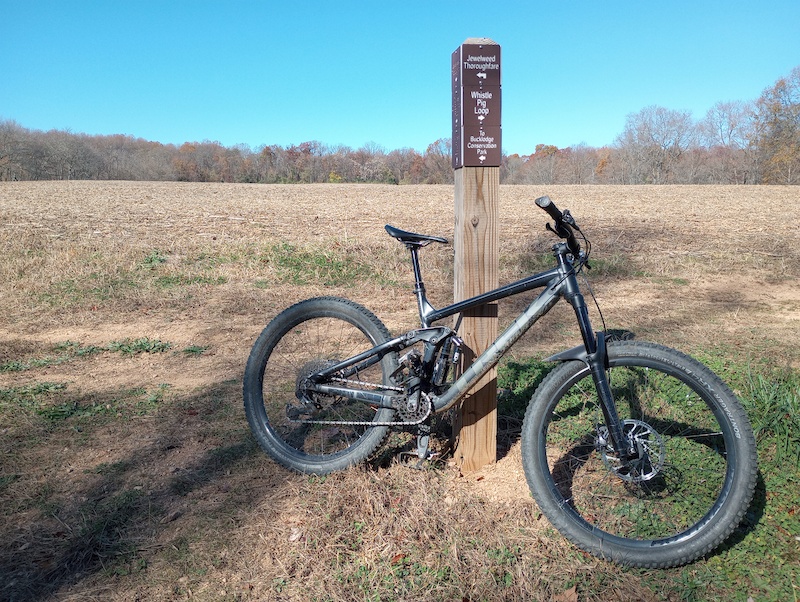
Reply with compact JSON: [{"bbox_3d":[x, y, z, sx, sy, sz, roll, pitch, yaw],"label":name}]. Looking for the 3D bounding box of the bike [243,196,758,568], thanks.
[{"bbox_3d":[0.251,0.244,2.431,1.962,1.095,0.785,8,-5,25],"label":"bike"}]

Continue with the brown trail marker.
[{"bbox_3d":[0.299,-0.159,2.549,0.149,1.658,0.149,-2,8,-9],"label":"brown trail marker"}]

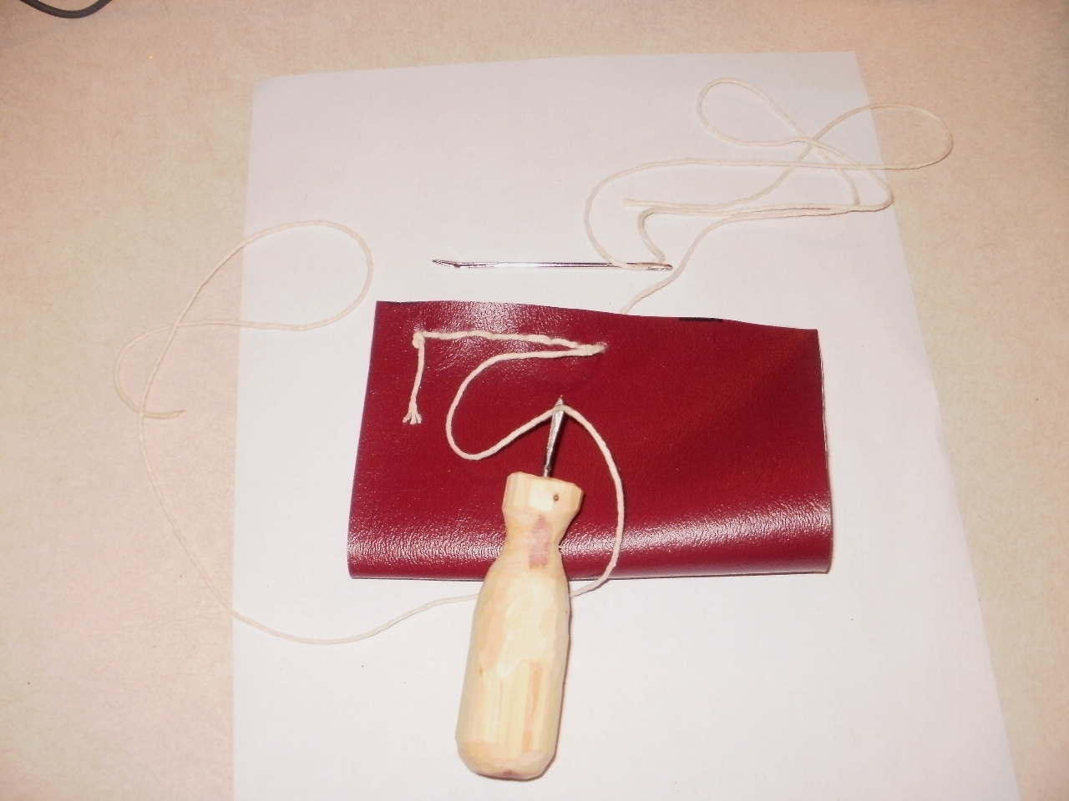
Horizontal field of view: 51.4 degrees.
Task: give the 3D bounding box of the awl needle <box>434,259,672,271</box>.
[{"bbox_3d":[0.006,-0.043,0.352,0.076,0.002,0.003,0,68,-1],"label":"awl needle"}]

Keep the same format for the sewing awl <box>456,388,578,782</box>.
[{"bbox_3d":[0.000,0.048,0.300,0.026,0.026,0.103,8,72,2],"label":"sewing awl"}]

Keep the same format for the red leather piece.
[{"bbox_3d":[0.018,0.012,0.325,0.135,0.011,0.085,2,68,0],"label":"red leather piece"}]

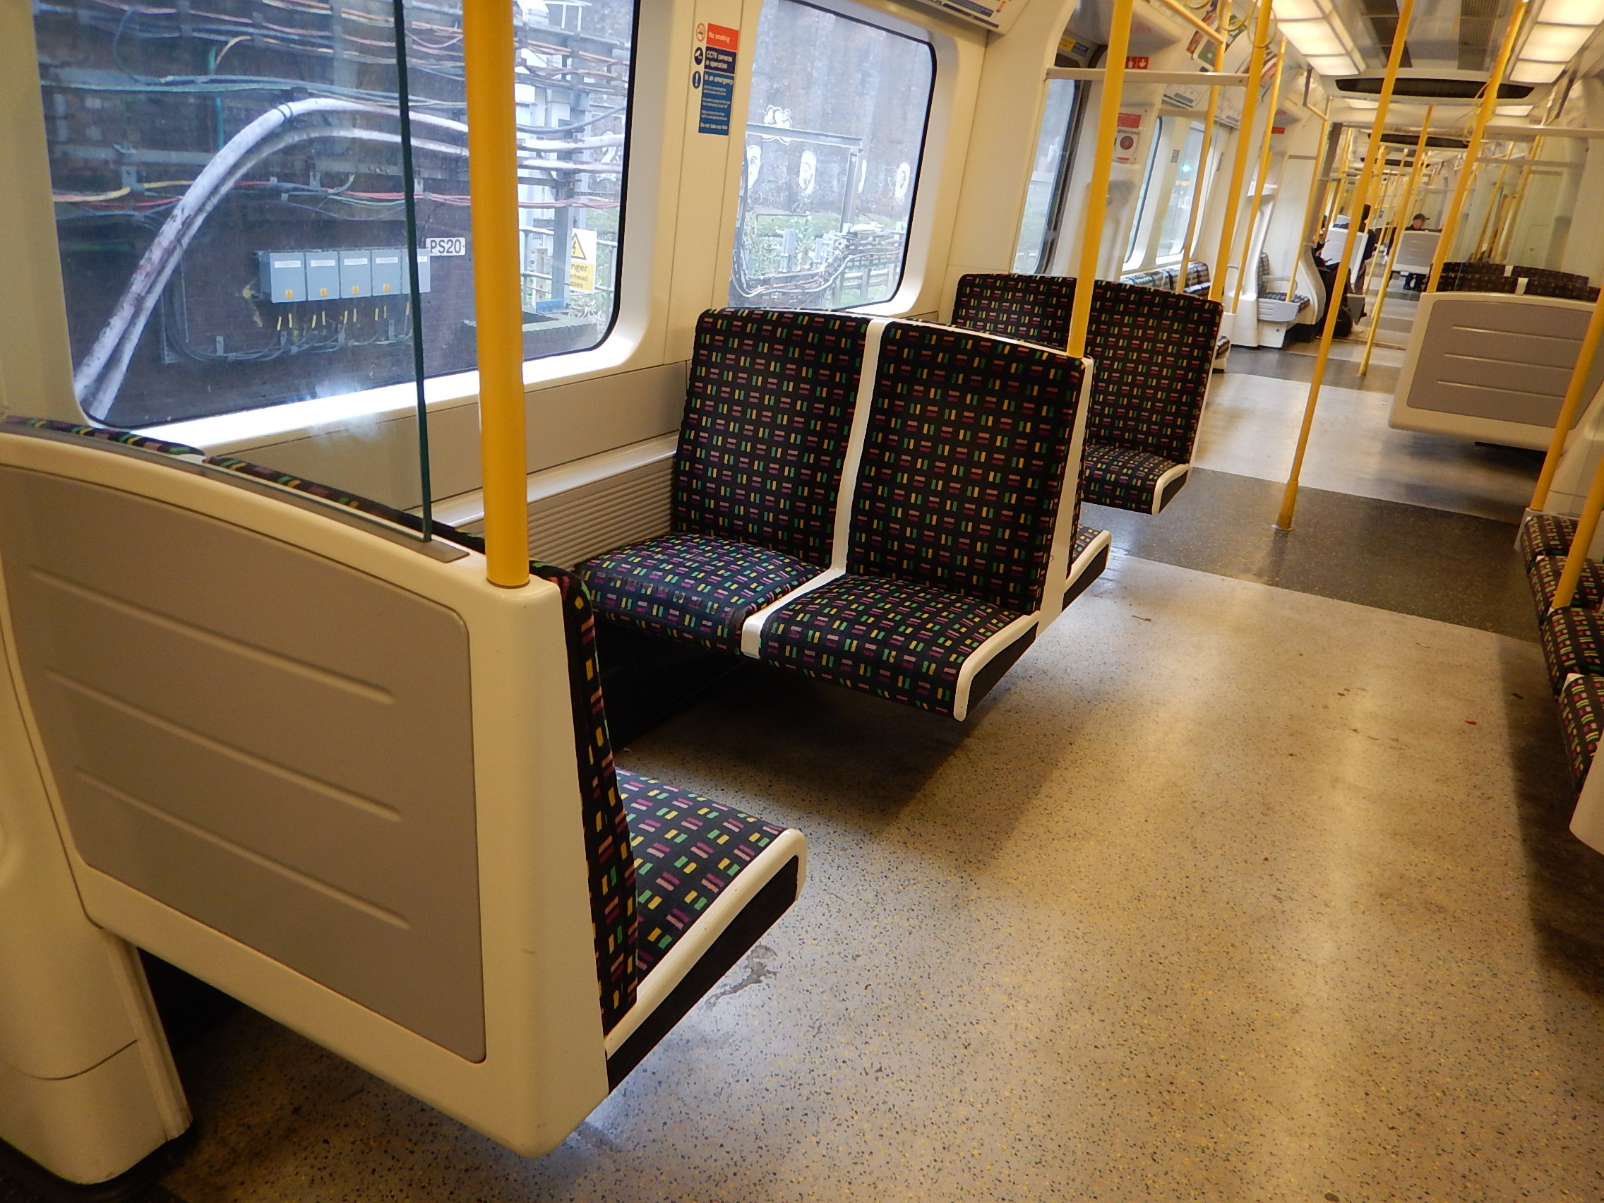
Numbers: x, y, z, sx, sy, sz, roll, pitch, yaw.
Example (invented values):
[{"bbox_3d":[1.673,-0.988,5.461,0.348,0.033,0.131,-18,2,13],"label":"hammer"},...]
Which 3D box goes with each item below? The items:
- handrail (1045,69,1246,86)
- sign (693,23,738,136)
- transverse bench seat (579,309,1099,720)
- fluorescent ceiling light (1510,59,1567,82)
[{"bbox_3d":[1.168,-1.771,3.767,0.690,0.037,0.035,14,24,25],"label":"handrail"},{"bbox_3d":[-0.205,-1.218,2.592,0.008,0.230,0.170,19,26,23],"label":"sign"},{"bbox_3d":[0.025,-0.269,2.492,1.015,0.650,0.630,14,24,25],"label":"transverse bench seat"},{"bbox_3d":[4.993,-3.601,7.553,0.265,0.060,1.250,14,24,25],"label":"fluorescent ceiling light"}]

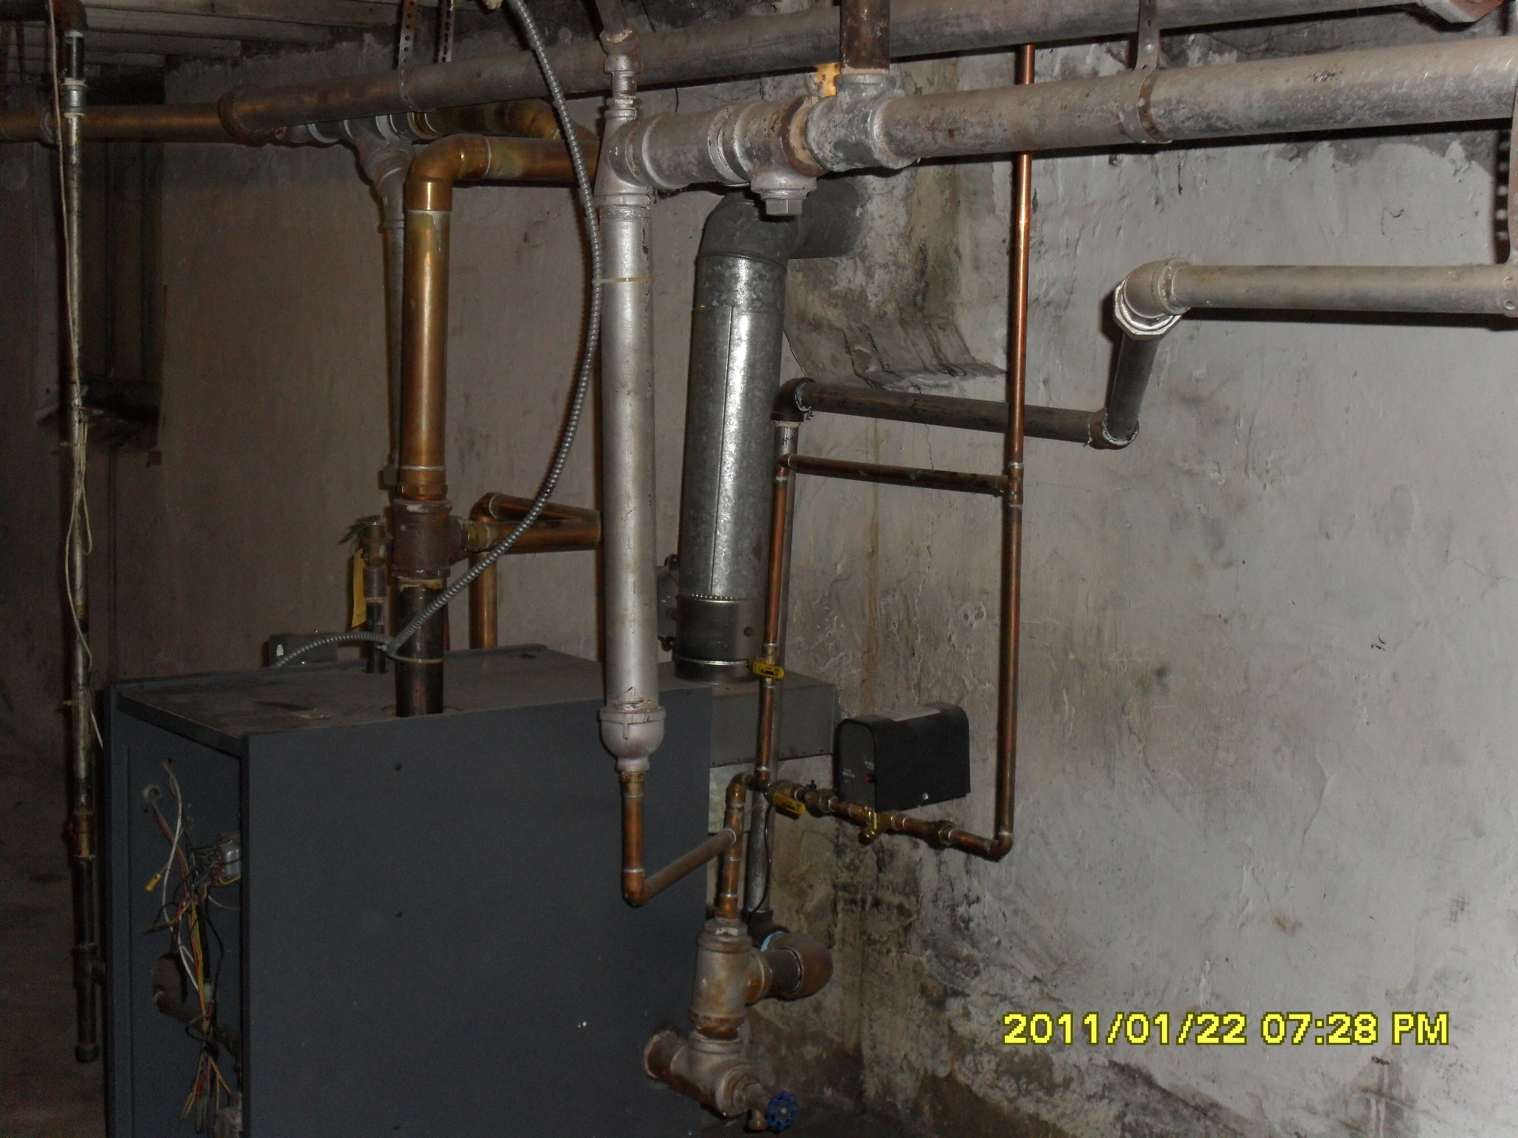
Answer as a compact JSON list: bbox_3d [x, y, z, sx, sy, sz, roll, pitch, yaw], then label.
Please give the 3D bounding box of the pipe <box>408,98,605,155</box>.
[{"bbox_3d":[-0.392,-0.649,3.666,0.085,0.075,0.454,-4,8,-35],"label":"pipe"}]

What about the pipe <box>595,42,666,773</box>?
[{"bbox_3d":[-0.152,-0.180,2.885,0.080,0.825,0.080,-1,6,0],"label":"pipe"}]

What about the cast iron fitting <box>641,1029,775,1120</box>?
[{"bbox_3d":[-0.068,0.668,3.374,0.077,0.100,0.216,-4,8,-35],"label":"cast iron fitting"}]

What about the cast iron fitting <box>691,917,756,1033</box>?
[{"bbox_3d":[-0.042,0.540,3.332,0.094,0.142,0.076,-4,8,-35],"label":"cast iron fitting"}]

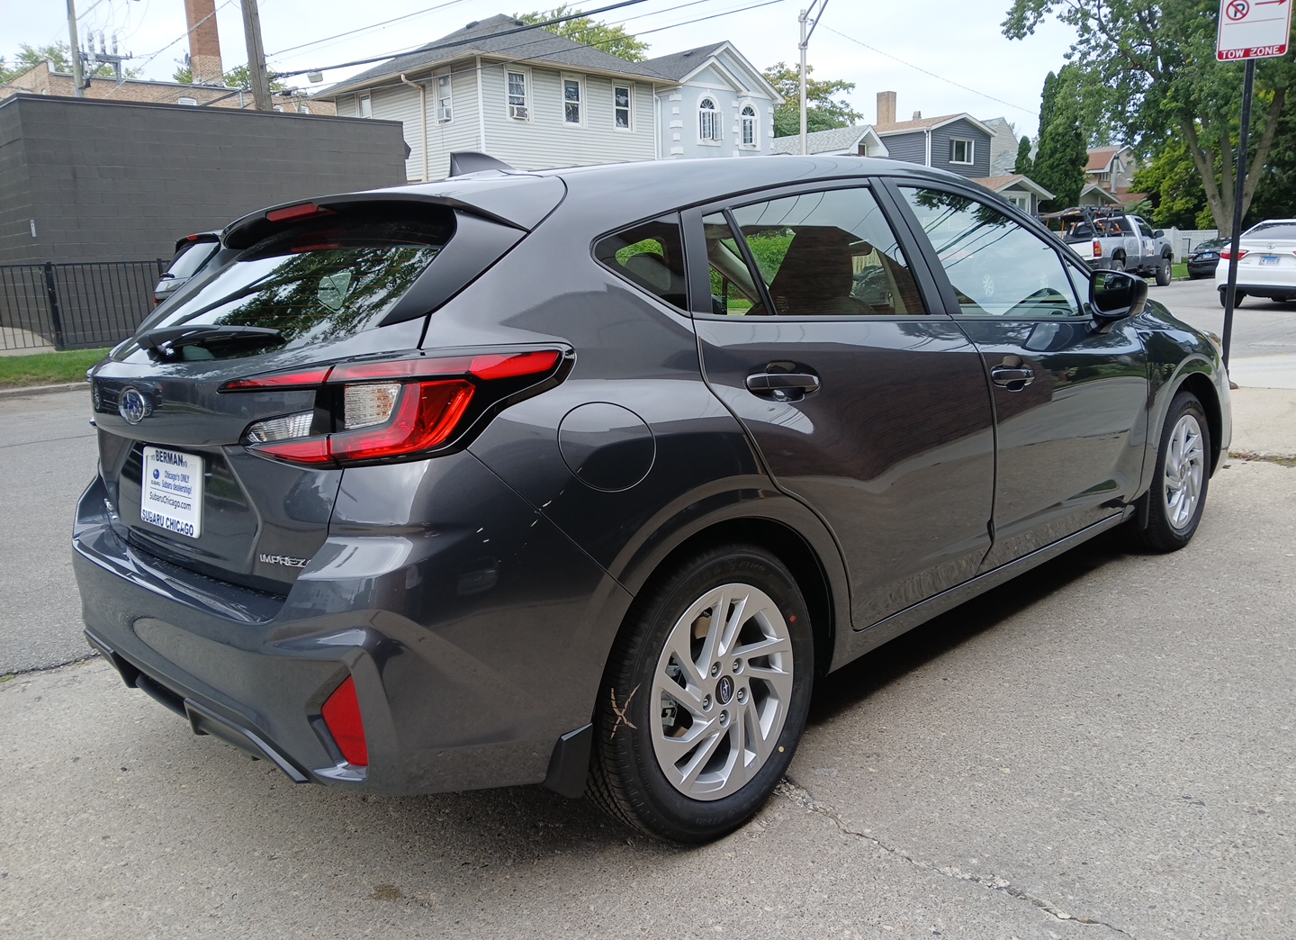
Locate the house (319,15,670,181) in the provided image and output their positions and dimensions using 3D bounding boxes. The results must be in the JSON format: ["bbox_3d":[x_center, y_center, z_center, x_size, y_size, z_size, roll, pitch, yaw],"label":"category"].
[{"bbox_3d":[-4.861,-10.455,32.919,8.500,9.150,8.650,9,17,41],"label":"house"}]

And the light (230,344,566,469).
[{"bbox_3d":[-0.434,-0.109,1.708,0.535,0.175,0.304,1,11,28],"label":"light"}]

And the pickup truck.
[{"bbox_3d":[12.356,-5.919,26.309,5.200,1.980,1.950,-13,17,-41],"label":"pickup truck"}]

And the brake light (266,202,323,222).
[{"bbox_3d":[-0.766,-0.564,2.134,0.045,0.033,0.250,-13,14,-43],"label":"brake light"}]

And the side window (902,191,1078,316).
[{"bbox_3d":[1.076,-0.648,2.967,0.840,0.430,0.050,-13,-10,-42],"label":"side window"}]

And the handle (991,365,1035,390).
[{"bbox_3d":[1.030,-0.265,2.743,0.225,0.065,0.060,-13,10,-42],"label":"handle"}]

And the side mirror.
[{"bbox_3d":[1.441,-0.533,3.007,0.140,0.165,0.195,-13,14,-43],"label":"side mirror"}]

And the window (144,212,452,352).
[{"bbox_3d":[-0.857,-0.370,2.120,1.190,0.080,0.440,6,53,46],"label":"window"}]

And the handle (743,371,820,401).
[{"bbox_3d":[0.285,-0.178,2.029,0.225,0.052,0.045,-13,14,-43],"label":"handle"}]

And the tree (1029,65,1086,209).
[{"bbox_3d":[17.336,-12.581,41.000,2.500,8.700,2.500,-2,12,0],"label":"tree"}]

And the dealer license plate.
[{"bbox_3d":[-1.002,0.041,2.023,0.020,0.160,0.310,-1,4,-44],"label":"dealer license plate"}]

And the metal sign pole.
[{"bbox_3d":[4.222,-1.906,6.913,0.055,2.600,0.065,-15,17,-42],"label":"metal sign pole"}]

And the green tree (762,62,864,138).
[{"bbox_3d":[8.124,-15.857,51.149,7.000,10.900,7.000,9,17,41],"label":"green tree"}]

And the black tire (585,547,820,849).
[{"bbox_3d":[0.096,0.444,2.045,0.632,0.632,0.210,-13,12,-42],"label":"black tire"}]

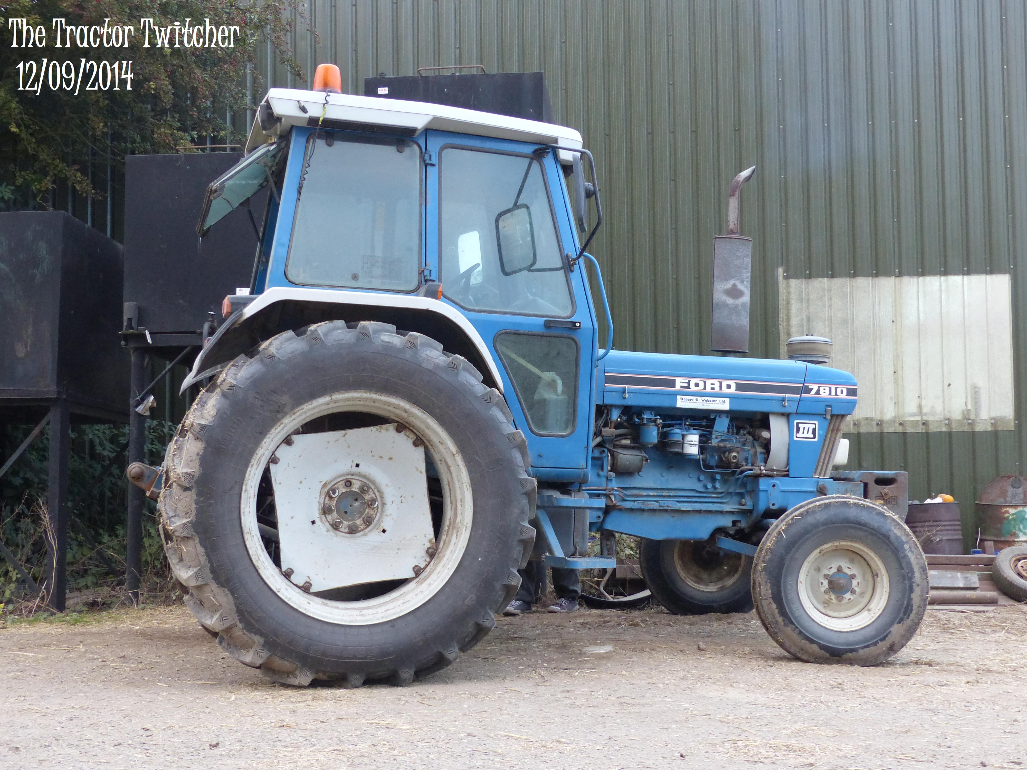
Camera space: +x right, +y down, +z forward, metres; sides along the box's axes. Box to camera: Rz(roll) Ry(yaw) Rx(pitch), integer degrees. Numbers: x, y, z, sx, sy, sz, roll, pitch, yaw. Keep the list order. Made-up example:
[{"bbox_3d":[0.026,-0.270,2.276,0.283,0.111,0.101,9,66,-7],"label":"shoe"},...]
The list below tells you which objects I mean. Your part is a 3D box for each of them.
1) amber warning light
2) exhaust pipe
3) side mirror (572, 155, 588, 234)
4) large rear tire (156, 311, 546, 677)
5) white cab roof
[{"bbox_3d":[-0.923,-1.503,6.592,0.145,0.176,0.145,3,-5,-15],"label":"amber warning light"},{"bbox_3d":[1.244,-0.717,7.562,0.265,1.090,0.190,3,-5,-15],"label":"exhaust pipe"},{"bbox_3d":[0.337,-0.967,6.721,0.060,0.360,0.200,-6,-5,1],"label":"side mirror"},{"bbox_3d":[-0.714,0.526,6.008,1.680,1.640,0.430,3,-5,-15],"label":"large rear tire"},{"bbox_3d":[-0.530,-1.251,7.133,1.690,0.235,1.210,3,-5,-15],"label":"white cab roof"}]

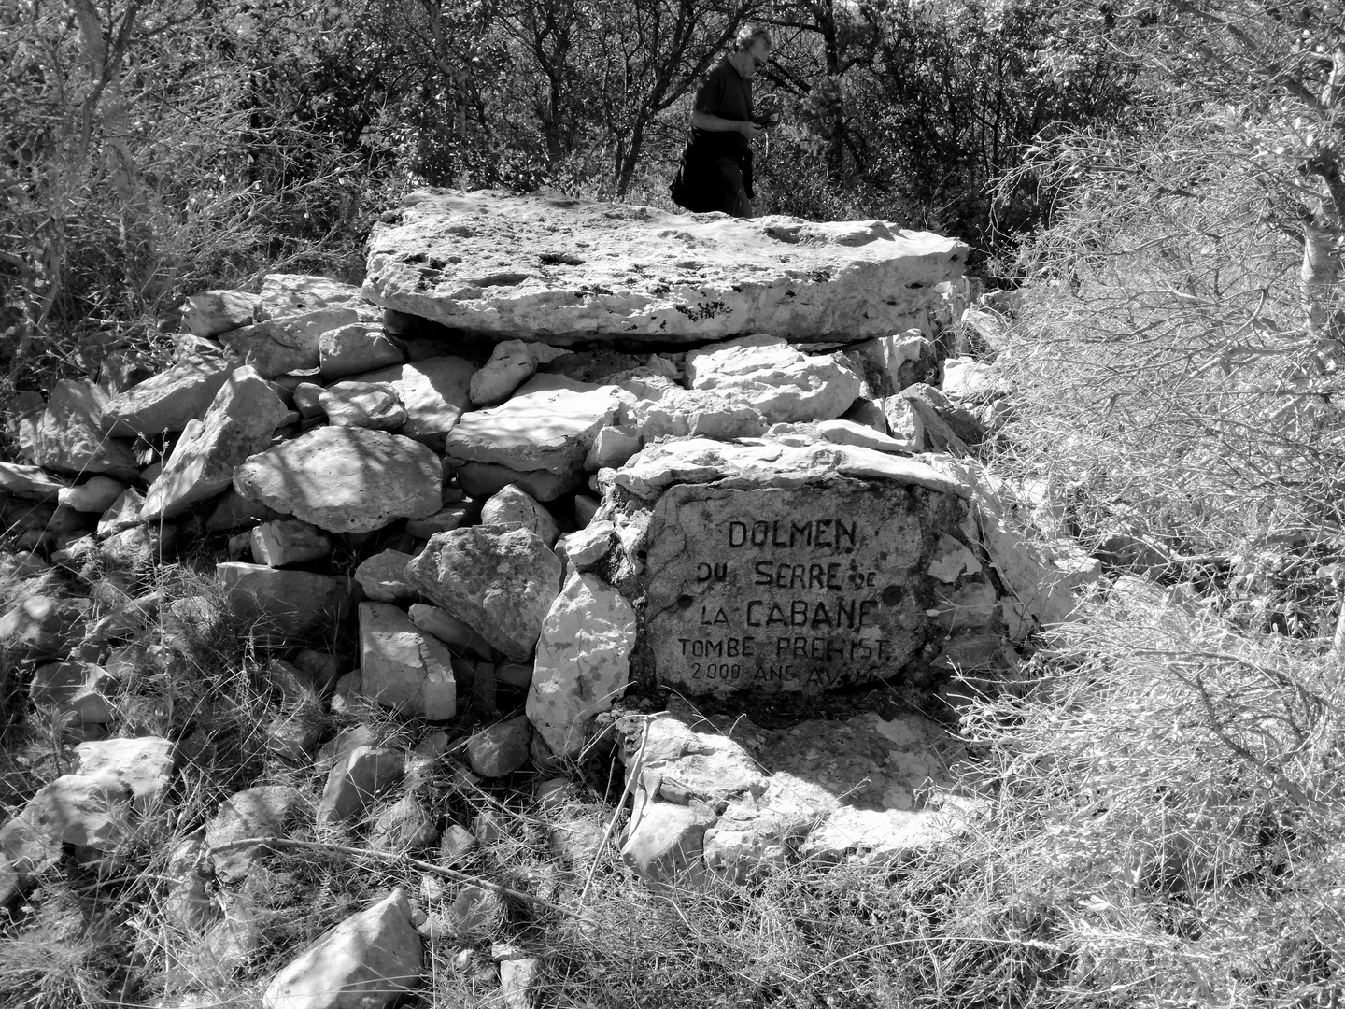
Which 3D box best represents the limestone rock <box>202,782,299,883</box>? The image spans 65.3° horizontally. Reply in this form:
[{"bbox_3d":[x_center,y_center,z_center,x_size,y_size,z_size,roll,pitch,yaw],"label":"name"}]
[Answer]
[{"bbox_3d":[-0.978,0.769,2.450,0.200,0.170,0.180,0,31,0],"label":"limestone rock"}]

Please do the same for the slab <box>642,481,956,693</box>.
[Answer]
[{"bbox_3d":[0.339,0.232,2.930,0.846,0.583,0.150,0,15,0],"label":"slab"}]

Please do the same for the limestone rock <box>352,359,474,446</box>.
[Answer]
[{"bbox_3d":[-0.815,-0.311,3.250,0.380,0.210,0.320,0,22,-11],"label":"limestone rock"}]

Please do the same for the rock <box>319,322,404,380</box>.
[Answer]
[{"bbox_3d":[-1.021,-0.504,3.450,0.265,0.165,0.190,-10,22,-12],"label":"rock"}]

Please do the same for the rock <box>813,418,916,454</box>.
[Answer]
[{"bbox_3d":[0.574,-0.208,3.150,0.270,0.080,0.160,9,21,24],"label":"rock"}]

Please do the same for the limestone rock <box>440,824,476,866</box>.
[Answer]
[{"bbox_3d":[-0.496,0.787,2.420,0.085,0.085,0.080,0,21,0],"label":"limestone rock"}]

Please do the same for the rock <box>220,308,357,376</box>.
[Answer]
[{"bbox_3d":[-1.329,-0.575,3.700,0.489,0.222,0.300,-5,21,-14],"label":"rock"}]

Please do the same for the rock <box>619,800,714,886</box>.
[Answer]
[{"bbox_3d":[-0.008,0.777,2.420,0.200,0.170,0.180,-7,22,-19],"label":"rock"}]

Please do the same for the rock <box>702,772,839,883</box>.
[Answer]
[{"bbox_3d":[0.226,0.752,2.450,0.311,0.203,0.220,0,20,0],"label":"rock"}]

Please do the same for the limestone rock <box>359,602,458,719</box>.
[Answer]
[{"bbox_3d":[-0.708,0.417,2.820,0.245,0.277,0.200,-5,21,-13],"label":"limestone rock"}]

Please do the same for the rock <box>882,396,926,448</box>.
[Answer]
[{"bbox_3d":[0.773,-0.275,3.500,0.130,0.160,0.160,7,22,19],"label":"rock"}]

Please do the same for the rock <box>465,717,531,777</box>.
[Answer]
[{"bbox_3d":[-0.420,0.589,2.550,0.160,0.125,0.135,-2,20,-5],"label":"rock"}]

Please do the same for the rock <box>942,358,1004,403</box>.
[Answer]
[{"bbox_3d":[1.071,-0.449,3.750,0.210,0.140,0.200,6,20,15],"label":"rock"}]

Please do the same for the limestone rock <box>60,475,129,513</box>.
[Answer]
[{"bbox_3d":[-1.906,-0.031,3.450,0.210,0.105,0.150,-12,23,-17],"label":"limestone rock"}]

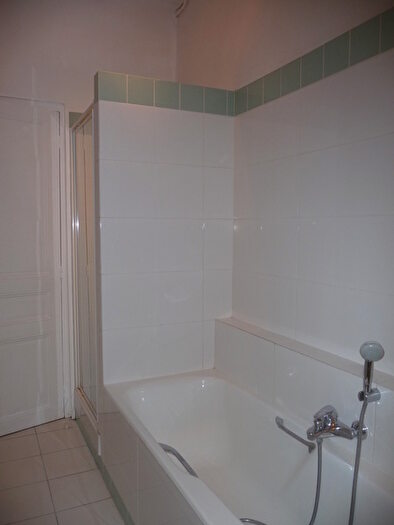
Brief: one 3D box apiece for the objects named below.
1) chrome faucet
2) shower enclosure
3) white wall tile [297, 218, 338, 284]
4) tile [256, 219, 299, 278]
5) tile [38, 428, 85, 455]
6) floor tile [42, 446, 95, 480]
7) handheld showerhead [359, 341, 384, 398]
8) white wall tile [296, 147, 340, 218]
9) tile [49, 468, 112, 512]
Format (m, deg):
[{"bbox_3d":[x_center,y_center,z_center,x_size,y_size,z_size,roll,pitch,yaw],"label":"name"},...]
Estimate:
[{"bbox_3d":[0.491,0.590,1.579,0.175,0.115,0.175,-2,6,-26],"label":"chrome faucet"},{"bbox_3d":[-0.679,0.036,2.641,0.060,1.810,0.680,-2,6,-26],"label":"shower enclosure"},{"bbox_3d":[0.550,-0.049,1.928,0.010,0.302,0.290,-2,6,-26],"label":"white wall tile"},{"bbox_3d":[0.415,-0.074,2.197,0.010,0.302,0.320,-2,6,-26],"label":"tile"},{"bbox_3d":[-0.904,1.179,2.825,0.280,0.010,0.298,-2,6,-26],"label":"tile"},{"bbox_3d":[-0.772,1.203,2.559,0.280,0.010,0.298,-2,6,-26],"label":"floor tile"},{"bbox_3d":[0.606,0.374,1.475,0.065,0.205,0.085,-4,7,-44],"label":"handheld showerhead"},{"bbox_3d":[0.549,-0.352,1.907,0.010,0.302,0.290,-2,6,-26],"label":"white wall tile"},{"bbox_3d":[-0.639,1.226,2.294,0.280,0.010,0.298,-2,6,-26],"label":"tile"}]

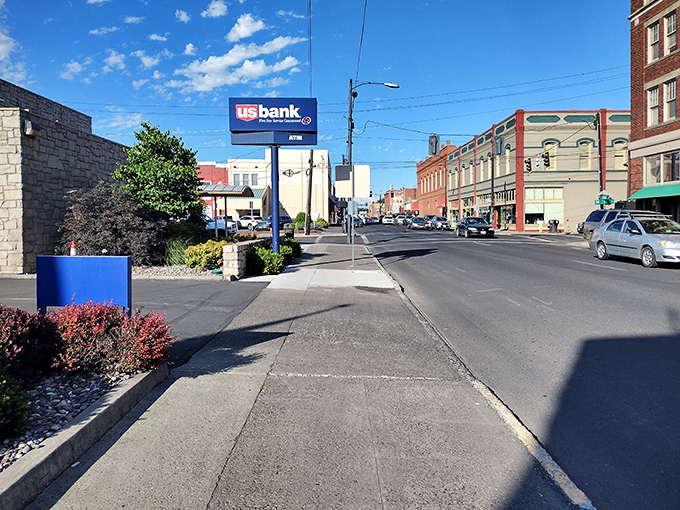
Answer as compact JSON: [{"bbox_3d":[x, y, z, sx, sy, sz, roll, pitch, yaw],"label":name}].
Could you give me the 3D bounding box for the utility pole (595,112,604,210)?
[{"bbox_3d":[15.115,-4.493,30.725,0.300,7.420,0.300,-4,4,1],"label":"utility pole"}]

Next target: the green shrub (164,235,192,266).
[{"bbox_3d":[-4.780,-0.174,15.666,0.850,0.920,0.850,0,4,1],"label":"green shrub"}]

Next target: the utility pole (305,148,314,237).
[{"bbox_3d":[-2.593,-5.403,46.000,0.380,7.400,0.360,3,4,0],"label":"utility pole"}]

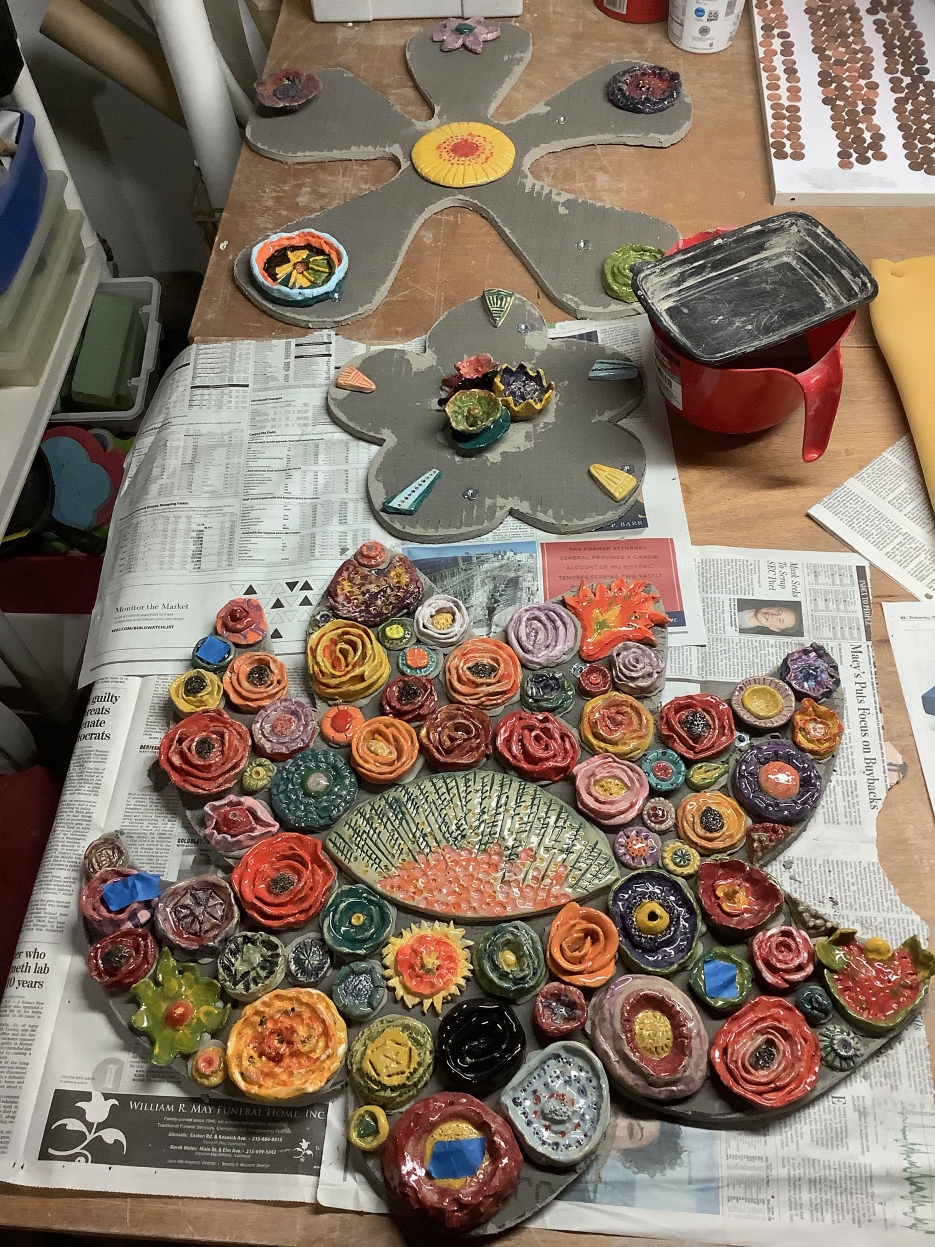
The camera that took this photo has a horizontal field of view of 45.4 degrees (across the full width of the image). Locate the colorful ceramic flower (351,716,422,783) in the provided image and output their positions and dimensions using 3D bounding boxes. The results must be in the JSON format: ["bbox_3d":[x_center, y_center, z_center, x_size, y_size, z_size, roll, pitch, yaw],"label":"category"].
[{"bbox_3d":[-0.073,0.110,0.980,0.060,0.022,0.062,-4,57,0],"label":"colorful ceramic flower"}]

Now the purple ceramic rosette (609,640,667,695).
[{"bbox_3d":[0.160,0.039,1.039,0.049,0.022,0.050,-4,57,0],"label":"purple ceramic rosette"}]

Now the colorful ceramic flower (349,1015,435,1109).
[{"bbox_3d":[-0.058,0.330,0.842,0.064,0.034,0.065,-2,56,2],"label":"colorful ceramic flower"}]

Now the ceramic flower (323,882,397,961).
[{"bbox_3d":[-0.090,0.245,0.920,0.057,0.018,0.058,-4,57,0],"label":"ceramic flower"}]

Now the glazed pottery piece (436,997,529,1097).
[{"bbox_3d":[0.011,0.318,0.845,0.067,0.035,0.067,-2,56,2],"label":"glazed pottery piece"}]

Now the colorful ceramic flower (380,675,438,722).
[{"bbox_3d":[-0.053,0.069,1.008,0.051,0.024,0.047,-2,58,2],"label":"colorful ceramic flower"}]

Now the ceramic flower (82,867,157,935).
[{"bbox_3d":[-0.282,0.229,0.910,0.057,0.032,0.051,-5,57,0],"label":"ceramic flower"}]

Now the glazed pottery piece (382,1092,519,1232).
[{"bbox_3d":[-0.011,0.381,0.796,0.100,0.045,0.089,-2,58,2],"label":"glazed pottery piece"}]

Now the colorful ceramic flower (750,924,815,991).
[{"bbox_3d":[0.246,0.259,0.868,0.048,0.024,0.048,-4,57,0],"label":"colorful ceramic flower"}]

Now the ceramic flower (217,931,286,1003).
[{"bbox_3d":[-0.170,0.270,0.879,0.052,0.023,0.051,-4,57,0],"label":"ceramic flower"}]

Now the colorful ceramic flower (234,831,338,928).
[{"bbox_3d":[-0.149,0.214,0.919,0.084,0.029,0.080,-2,58,2],"label":"colorful ceramic flower"}]

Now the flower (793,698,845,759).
[{"bbox_3d":[0.313,0.095,0.995,0.043,0.022,0.053,-4,57,0],"label":"flower"}]

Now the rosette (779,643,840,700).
[{"bbox_3d":[0.315,0.045,1.026,0.054,0.024,0.058,-4,57,0],"label":"rosette"}]

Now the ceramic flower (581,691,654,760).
[{"bbox_3d":[0.133,0.090,0.985,0.064,0.022,0.062,-4,57,0],"label":"ceramic flower"}]

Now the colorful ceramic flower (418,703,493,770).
[{"bbox_3d":[-0.010,0.098,0.986,0.064,0.025,0.059,-2,58,2],"label":"colorful ceramic flower"}]

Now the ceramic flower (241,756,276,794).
[{"bbox_3d":[-0.186,0.133,0.993,0.030,0.017,0.032,-2,56,2],"label":"ceramic flower"}]

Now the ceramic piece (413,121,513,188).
[{"bbox_3d":[-0.006,-0.611,1.450,0.137,0.012,0.125,-5,57,0],"label":"ceramic piece"}]

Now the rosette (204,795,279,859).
[{"bbox_3d":[-0.190,0.175,0.947,0.066,0.027,0.052,11,59,10],"label":"rosette"}]

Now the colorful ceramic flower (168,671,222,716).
[{"bbox_3d":[-0.246,0.068,1.020,0.048,0.023,0.047,-2,58,2],"label":"colorful ceramic flower"}]

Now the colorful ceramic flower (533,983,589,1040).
[{"bbox_3d":[0.073,0.303,0.871,0.041,0.024,0.042,-4,57,0],"label":"colorful ceramic flower"}]

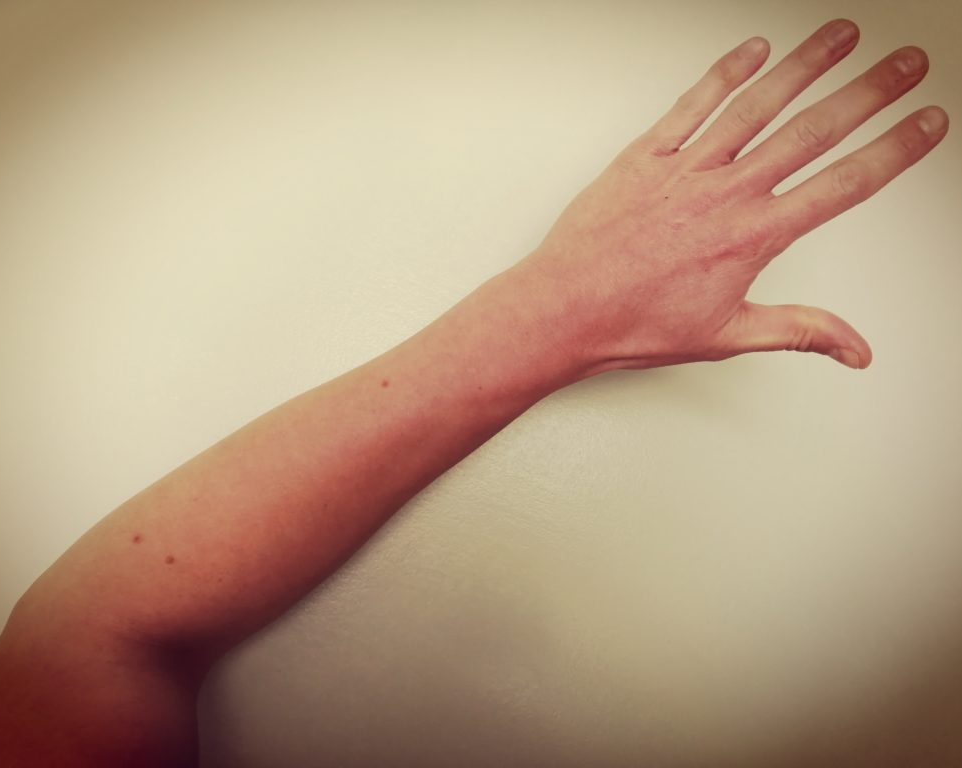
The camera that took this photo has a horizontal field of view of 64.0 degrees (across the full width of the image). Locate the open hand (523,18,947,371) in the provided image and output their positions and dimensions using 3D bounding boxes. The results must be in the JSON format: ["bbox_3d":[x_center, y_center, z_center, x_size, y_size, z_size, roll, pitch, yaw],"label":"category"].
[{"bbox_3d":[0.131,-0.061,0.337,0.200,0.130,0.045,-37,0,-2],"label":"open hand"}]

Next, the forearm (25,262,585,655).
[{"bbox_3d":[-0.072,0.048,0.332,0.258,0.077,0.078,-33,0,-3],"label":"forearm"}]

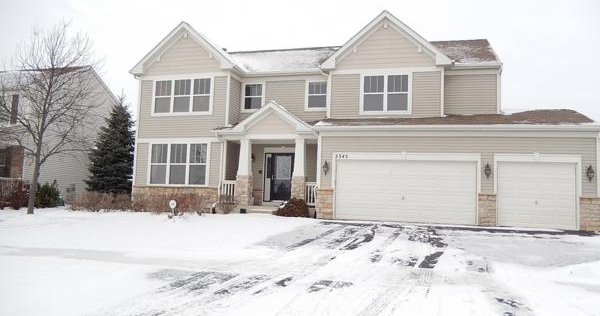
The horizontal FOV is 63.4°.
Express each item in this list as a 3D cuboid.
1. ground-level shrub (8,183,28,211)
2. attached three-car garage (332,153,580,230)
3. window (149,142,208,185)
[{"bbox_3d":[-12.775,1.753,22.102,0.960,1.140,0.960,1,-6,15],"label":"ground-level shrub"},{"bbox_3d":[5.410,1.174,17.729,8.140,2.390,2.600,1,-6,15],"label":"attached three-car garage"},{"bbox_3d":[-5.129,0.291,20.626,2.920,1.830,0.170,1,-6,15],"label":"window"}]

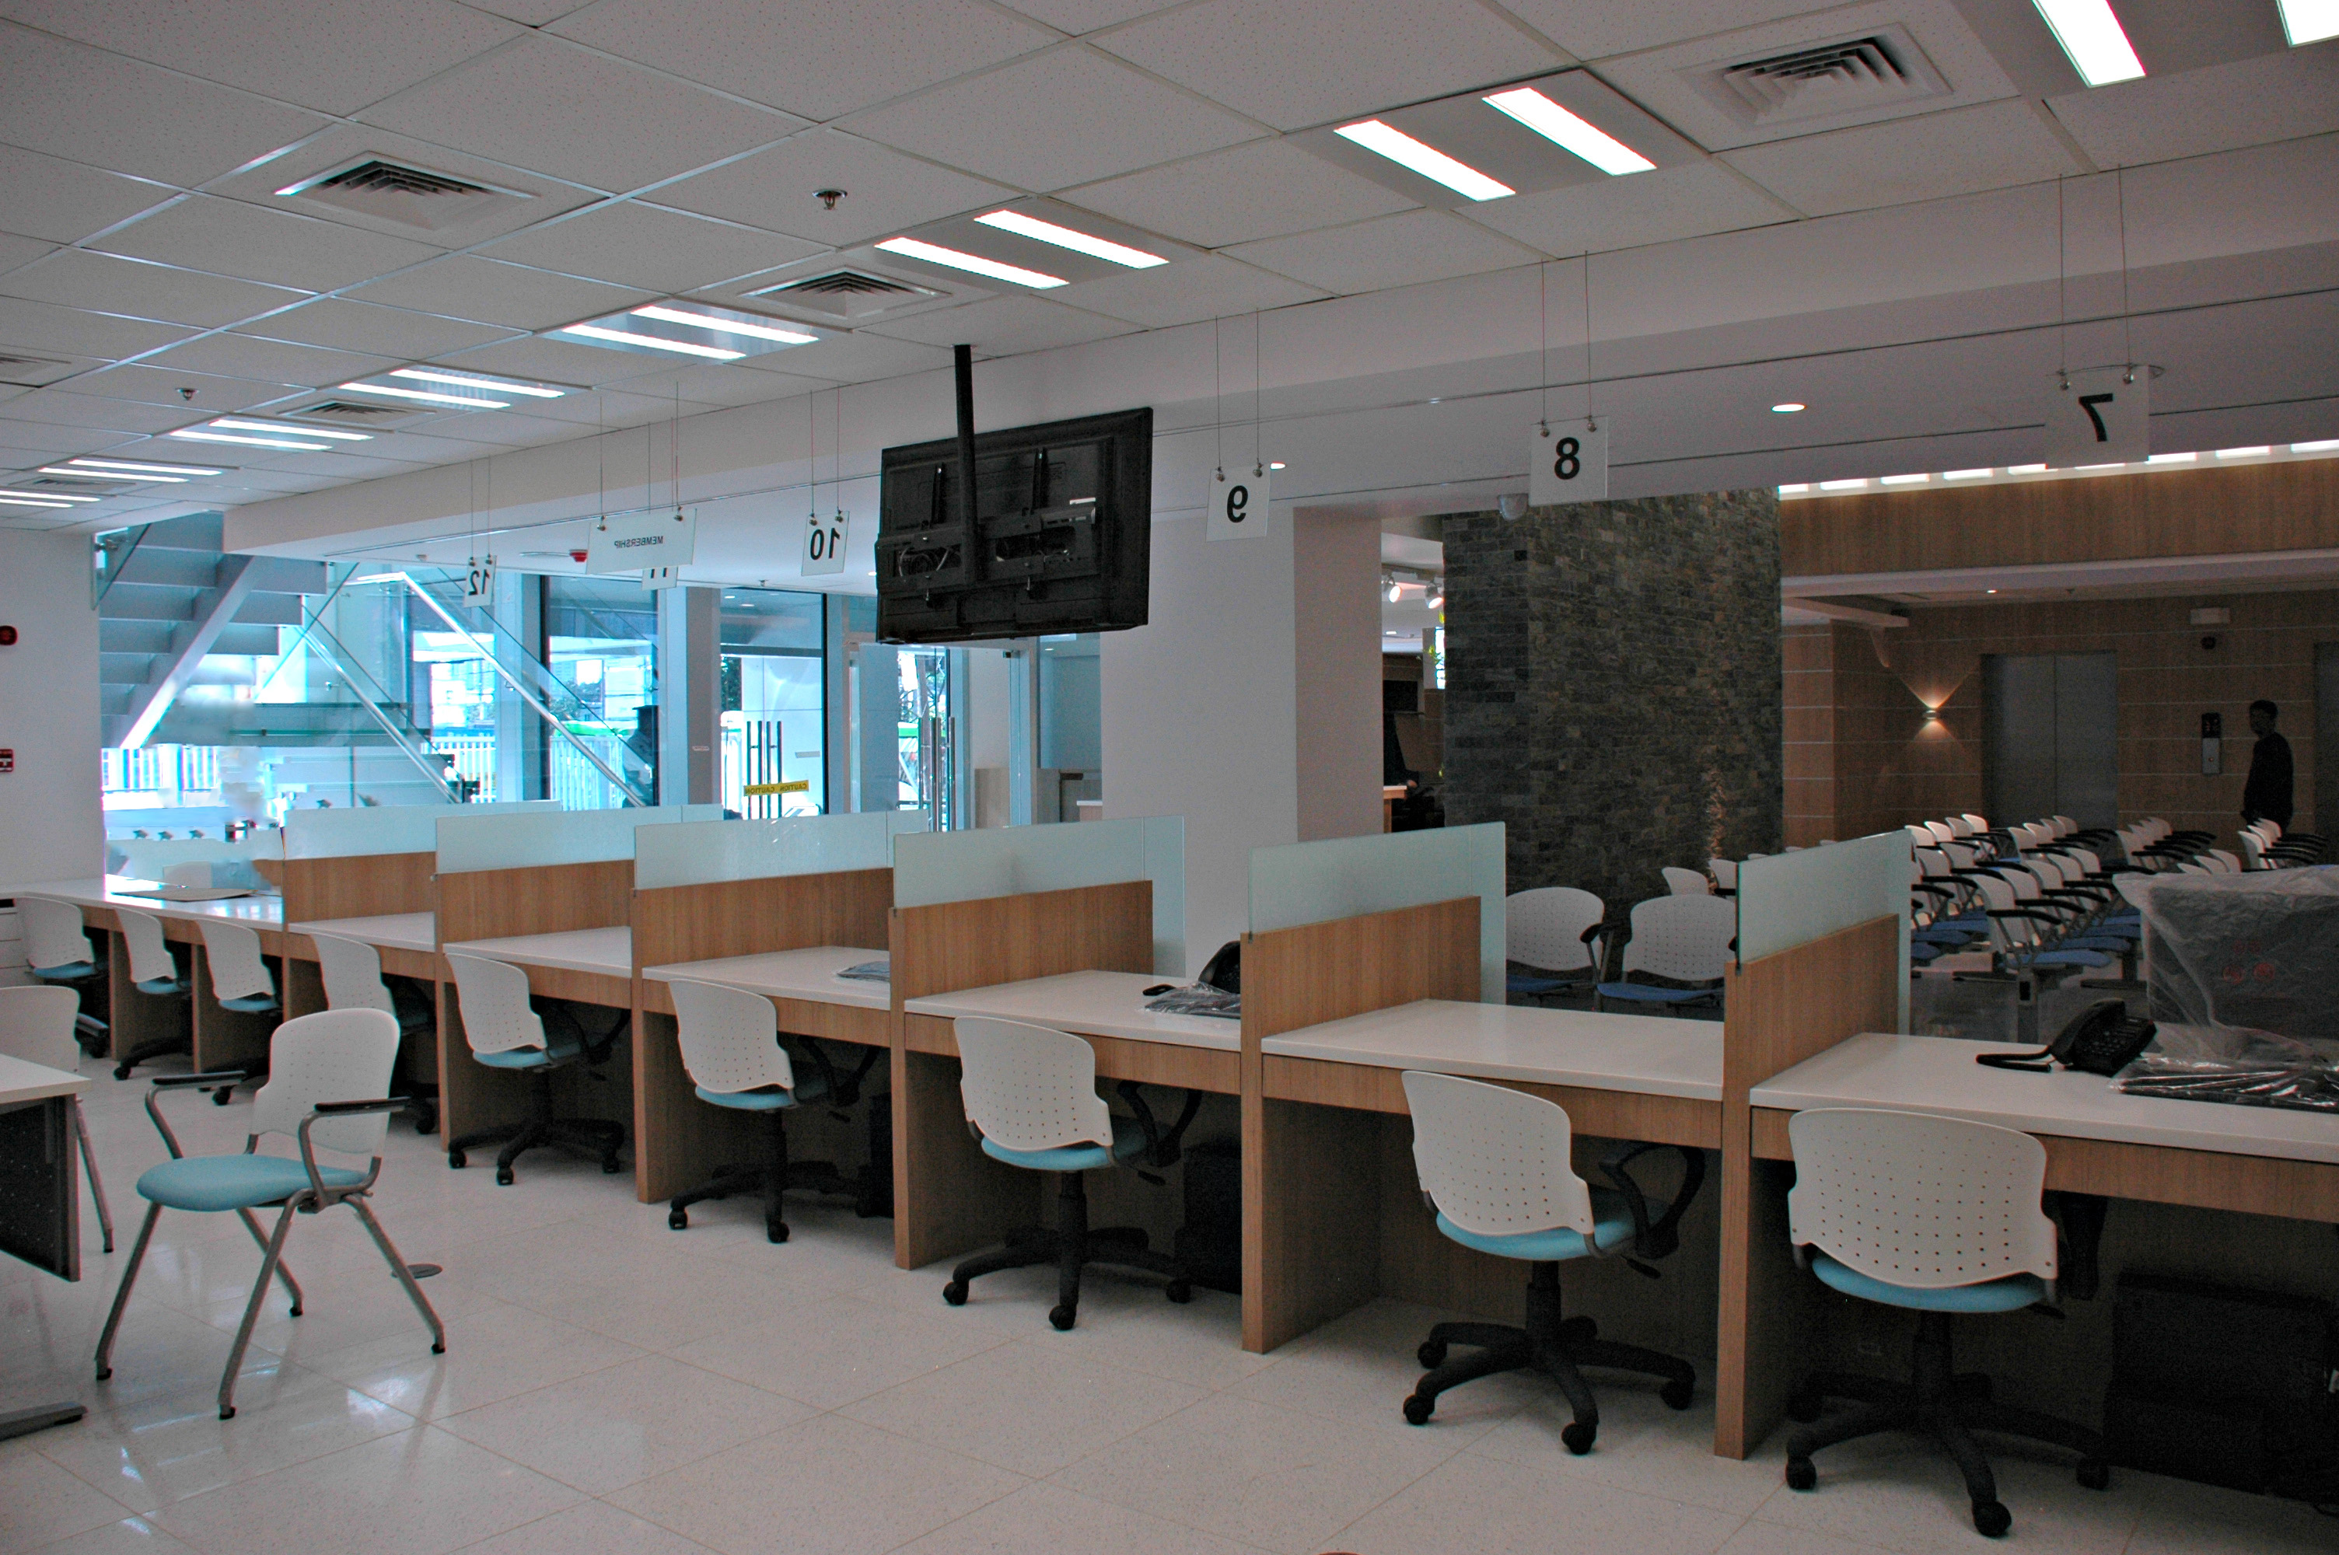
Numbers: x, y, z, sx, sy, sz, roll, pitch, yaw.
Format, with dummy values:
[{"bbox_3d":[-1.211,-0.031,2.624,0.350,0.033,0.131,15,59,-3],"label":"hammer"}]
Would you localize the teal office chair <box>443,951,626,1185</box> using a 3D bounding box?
[{"bbox_3d":[-2.178,0.978,6.237,0.600,0.780,0.620,0,2,37],"label":"teal office chair"}]

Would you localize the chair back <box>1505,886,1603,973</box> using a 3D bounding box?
[{"bbox_3d":[1.555,0.626,7.152,0.470,0.360,0.120,0,2,37],"label":"chair back"}]

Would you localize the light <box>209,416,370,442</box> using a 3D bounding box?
[{"bbox_3d":[-3.089,-1.233,6.188,0.095,0.040,0.580,0,2,37],"label":"light"}]

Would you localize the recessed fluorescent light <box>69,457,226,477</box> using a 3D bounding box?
[{"bbox_3d":[-4.046,-1.236,6.948,0.095,0.040,0.580,0,2,37],"label":"recessed fluorescent light"}]

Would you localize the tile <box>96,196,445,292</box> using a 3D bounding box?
[{"bbox_3d":[-1.990,-1.175,3.858,0.595,0.020,0.595,0,2,36],"label":"tile"}]

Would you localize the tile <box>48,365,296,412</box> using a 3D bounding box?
[{"bbox_3d":[-3.117,-1.231,5.518,0.600,0.020,0.590,0,2,38],"label":"tile"}]

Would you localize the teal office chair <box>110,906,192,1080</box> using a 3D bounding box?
[{"bbox_3d":[-4.309,0.939,7.737,0.590,0.750,0.600,0,2,36],"label":"teal office chair"}]

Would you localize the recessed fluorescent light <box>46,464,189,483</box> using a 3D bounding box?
[{"bbox_3d":[-4.377,-1.272,7.278,0.110,0.040,0.550,0,2,38],"label":"recessed fluorescent light"}]

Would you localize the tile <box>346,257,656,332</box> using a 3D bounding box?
[{"bbox_3d":[-1.651,-1.199,4.321,0.595,0.020,0.595,0,2,36],"label":"tile"}]

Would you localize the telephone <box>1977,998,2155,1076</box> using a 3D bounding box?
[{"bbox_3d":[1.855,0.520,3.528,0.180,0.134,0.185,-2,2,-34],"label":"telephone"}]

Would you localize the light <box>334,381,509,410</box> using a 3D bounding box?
[{"bbox_3d":[-2.375,-1.231,5.623,0.095,0.040,0.580,0,2,37],"label":"light"}]

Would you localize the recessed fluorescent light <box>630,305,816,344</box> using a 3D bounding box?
[{"bbox_3d":[-1.196,-1.246,4.763,0.105,0.040,0.550,0,2,38],"label":"recessed fluorescent light"}]

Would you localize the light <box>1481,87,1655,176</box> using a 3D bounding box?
[{"bbox_3d":[0.758,-1.227,3.297,0.095,0.050,0.590,0,2,36],"label":"light"}]

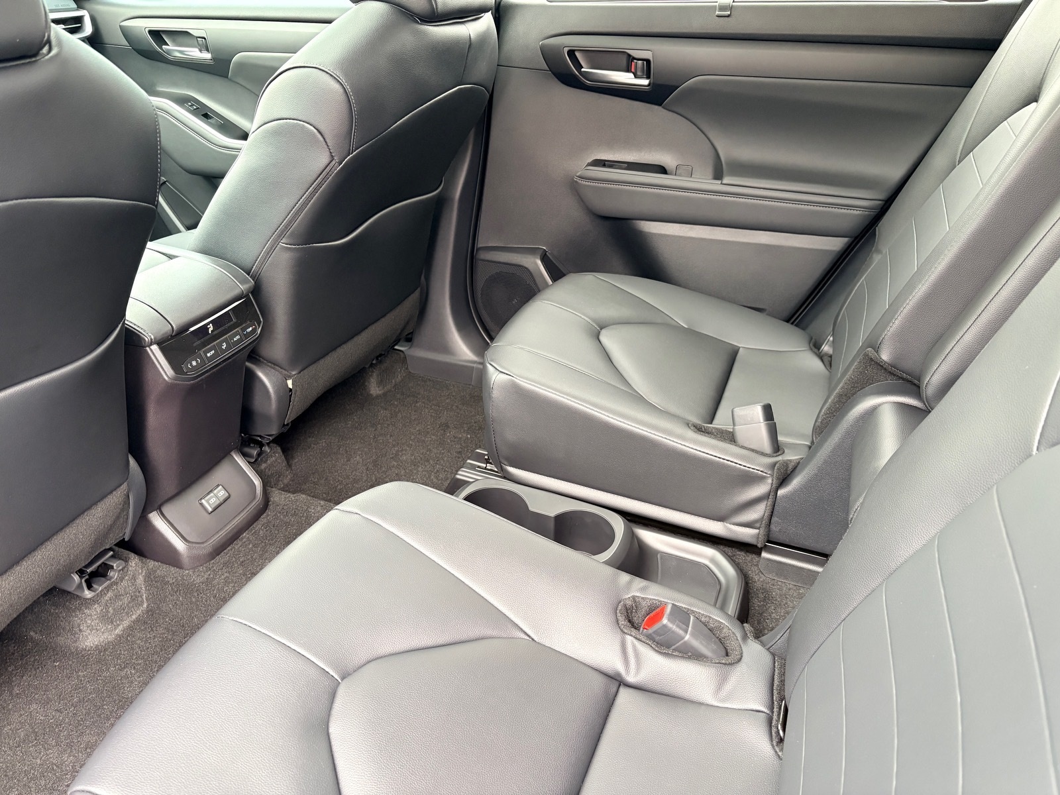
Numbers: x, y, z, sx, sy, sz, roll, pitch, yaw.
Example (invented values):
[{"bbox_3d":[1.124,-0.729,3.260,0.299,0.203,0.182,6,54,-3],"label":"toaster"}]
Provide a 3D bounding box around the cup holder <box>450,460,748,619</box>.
[{"bbox_3d":[0.068,0.207,0.994,0.405,0.094,0.156,12,32,20],"label":"cup holder"}]

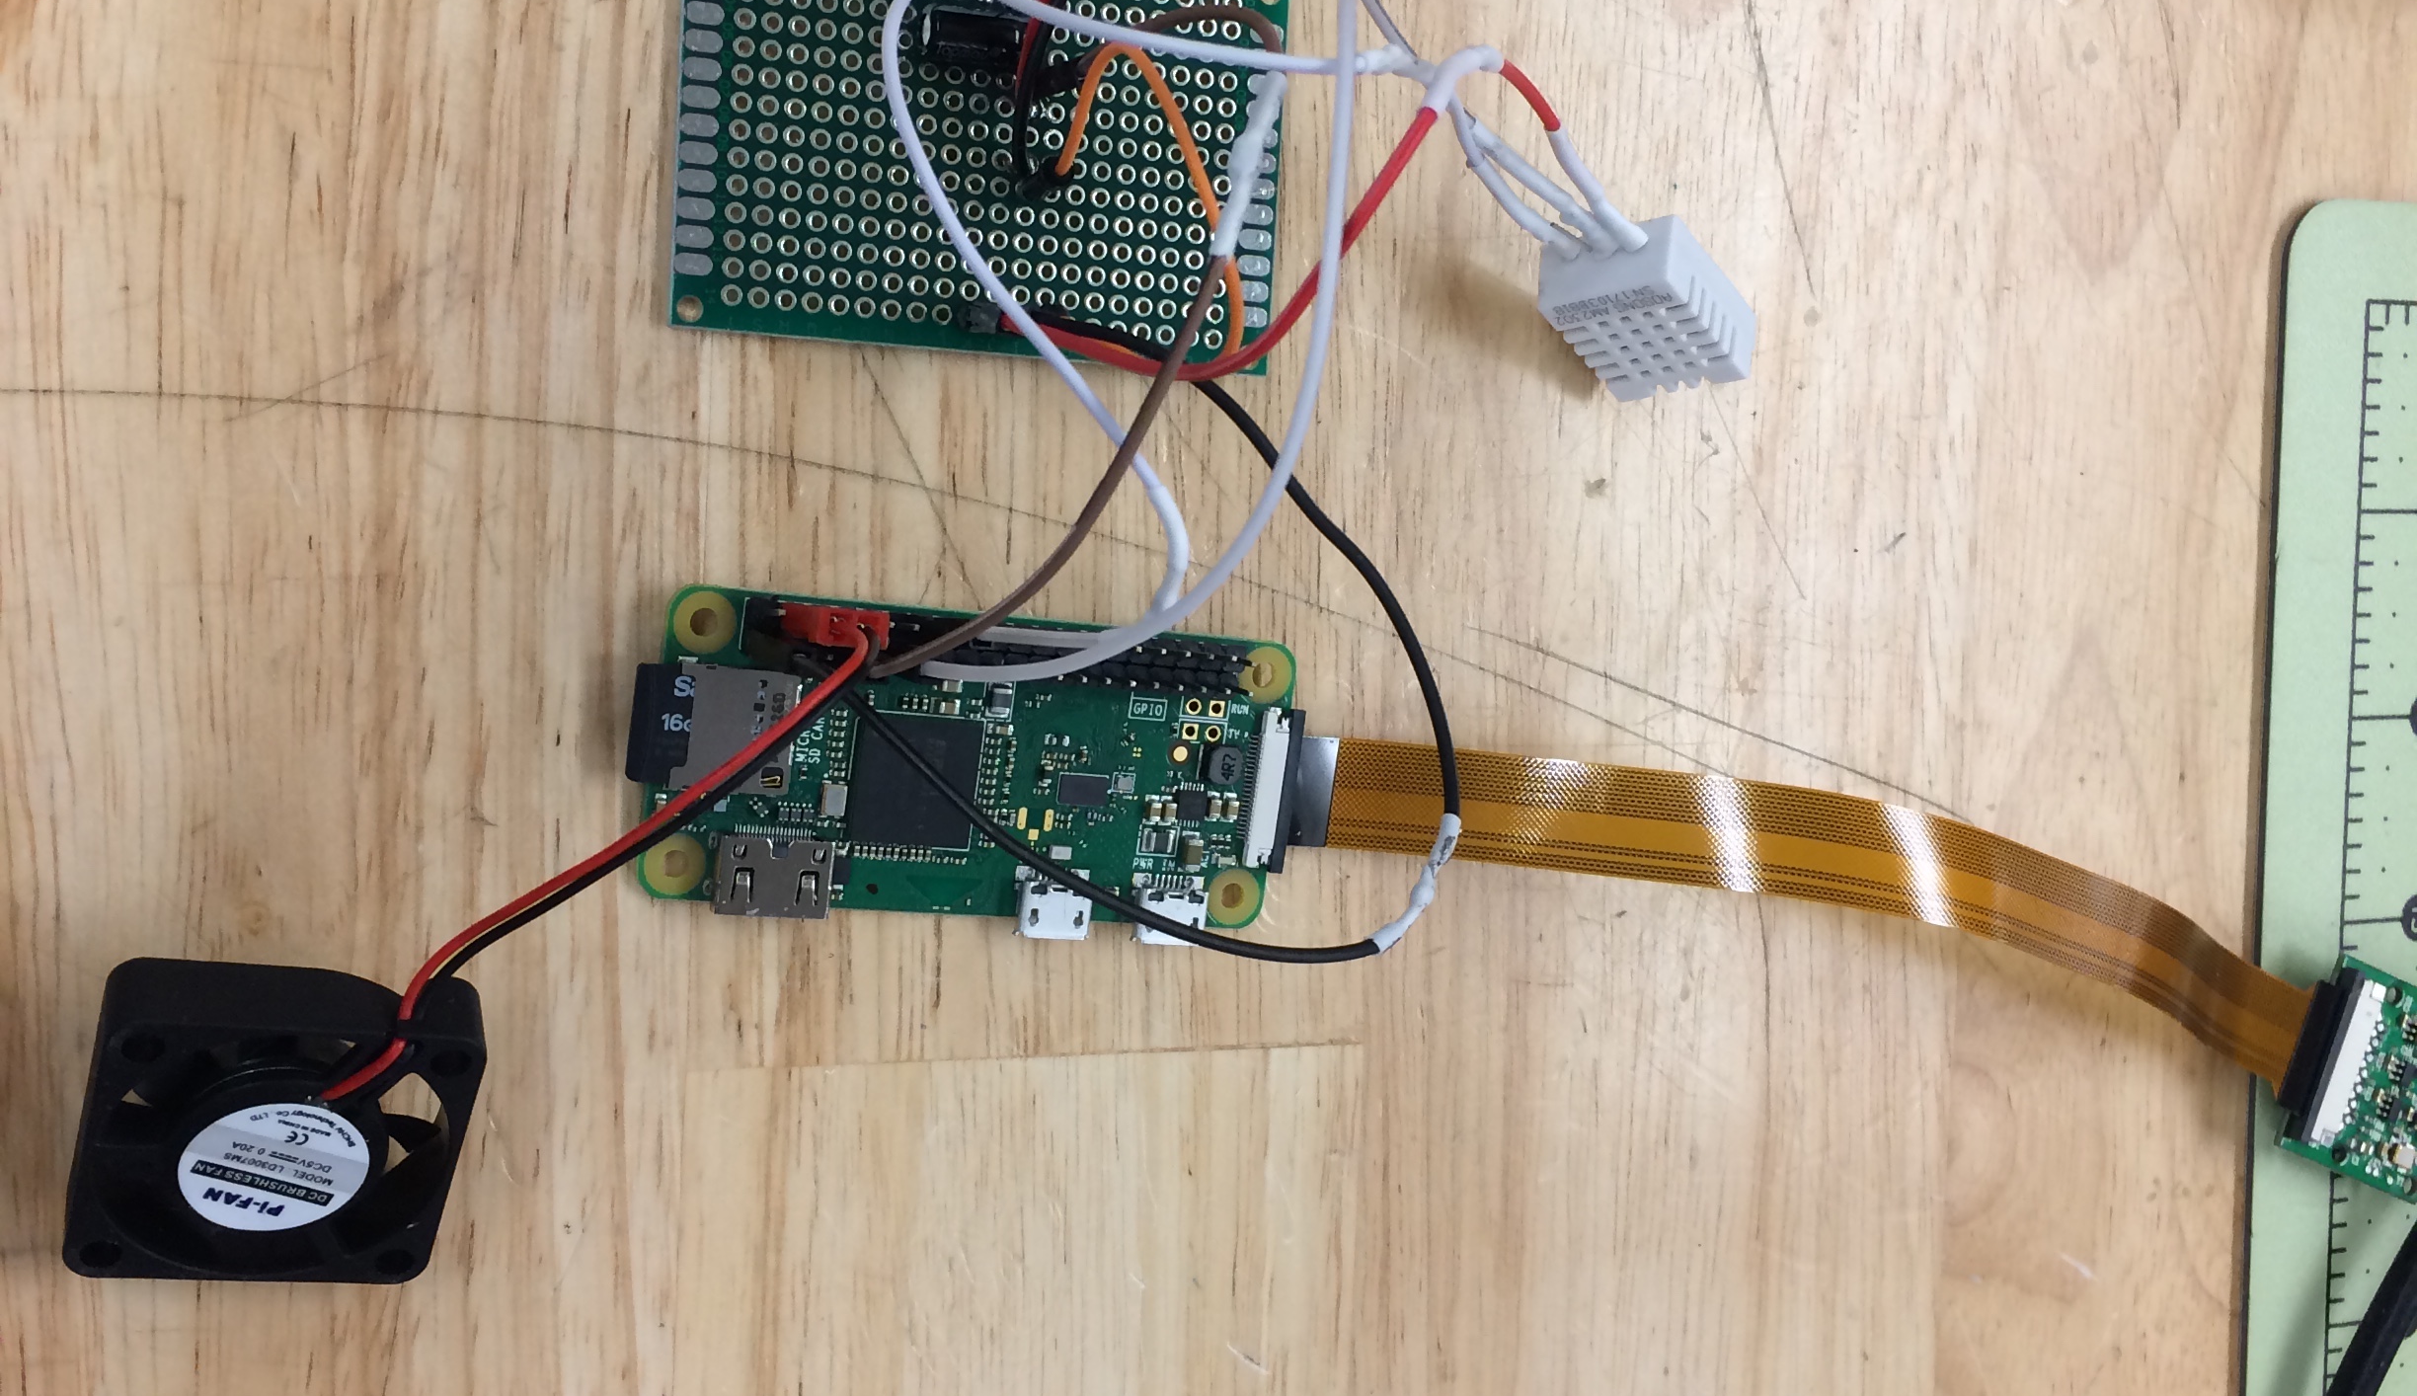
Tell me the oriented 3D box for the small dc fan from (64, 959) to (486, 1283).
[{"bbox_3d":[-0.078,0.036,0.226,0.030,0.007,0.030,7,125,-26],"label":"small dc fan"}]

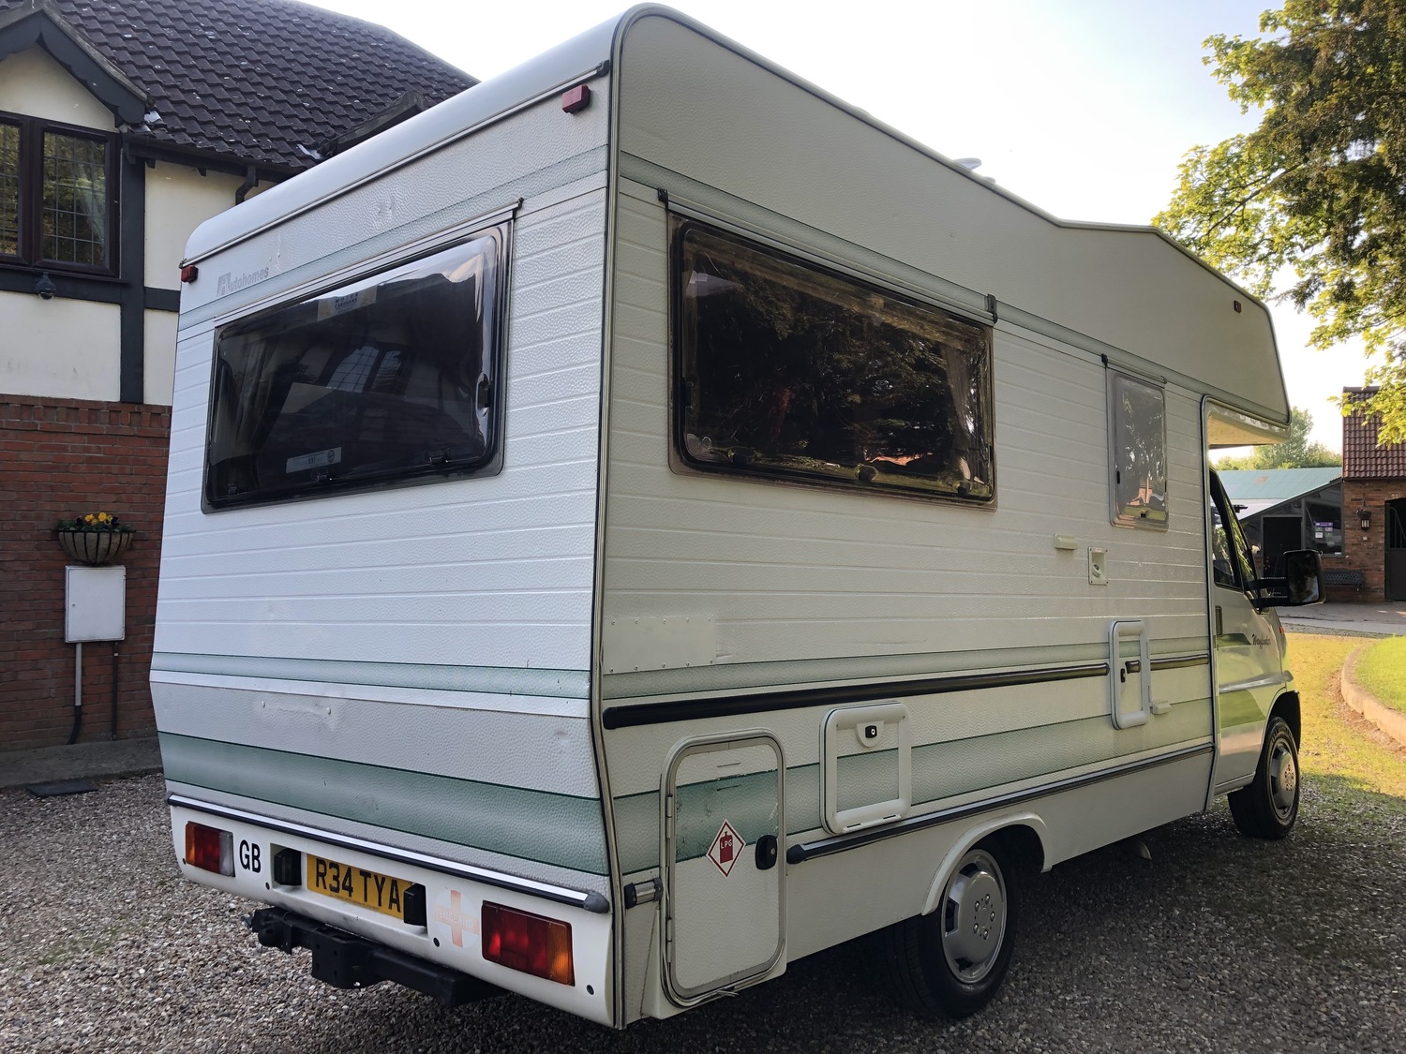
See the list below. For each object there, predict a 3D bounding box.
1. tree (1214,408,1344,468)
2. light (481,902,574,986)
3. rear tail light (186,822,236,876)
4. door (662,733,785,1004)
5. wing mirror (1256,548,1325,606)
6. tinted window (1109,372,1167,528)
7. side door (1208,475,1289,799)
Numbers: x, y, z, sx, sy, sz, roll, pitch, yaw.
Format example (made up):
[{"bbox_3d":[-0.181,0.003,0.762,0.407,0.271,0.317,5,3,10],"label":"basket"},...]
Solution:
[{"bbox_3d":[24.269,-0.997,48.000,5.800,8.200,5.800,-1,-4,22],"label":"tree"},{"bbox_3d":[-0.392,0.951,2.619,0.325,0.130,0.060,-4,-6,41],"label":"light"},{"bbox_3d":[-1.570,1.034,3.661,0.330,0.130,0.060,-4,-6,41],"label":"rear tail light"},{"bbox_3d":[0.047,0.750,2.568,0.040,0.570,0.415,-4,-5,43],"label":"door"},{"bbox_3d":[2.921,0.254,5.677,0.330,0.285,0.130,-4,-5,43],"label":"wing mirror"},{"bbox_3d":[1.645,-0.286,4.331,0.050,0.575,0.562,-4,-5,43],"label":"tinted window"},{"bbox_3d":[2.616,0.457,5.591,0.180,1.480,1.040,-4,-5,43],"label":"side door"}]

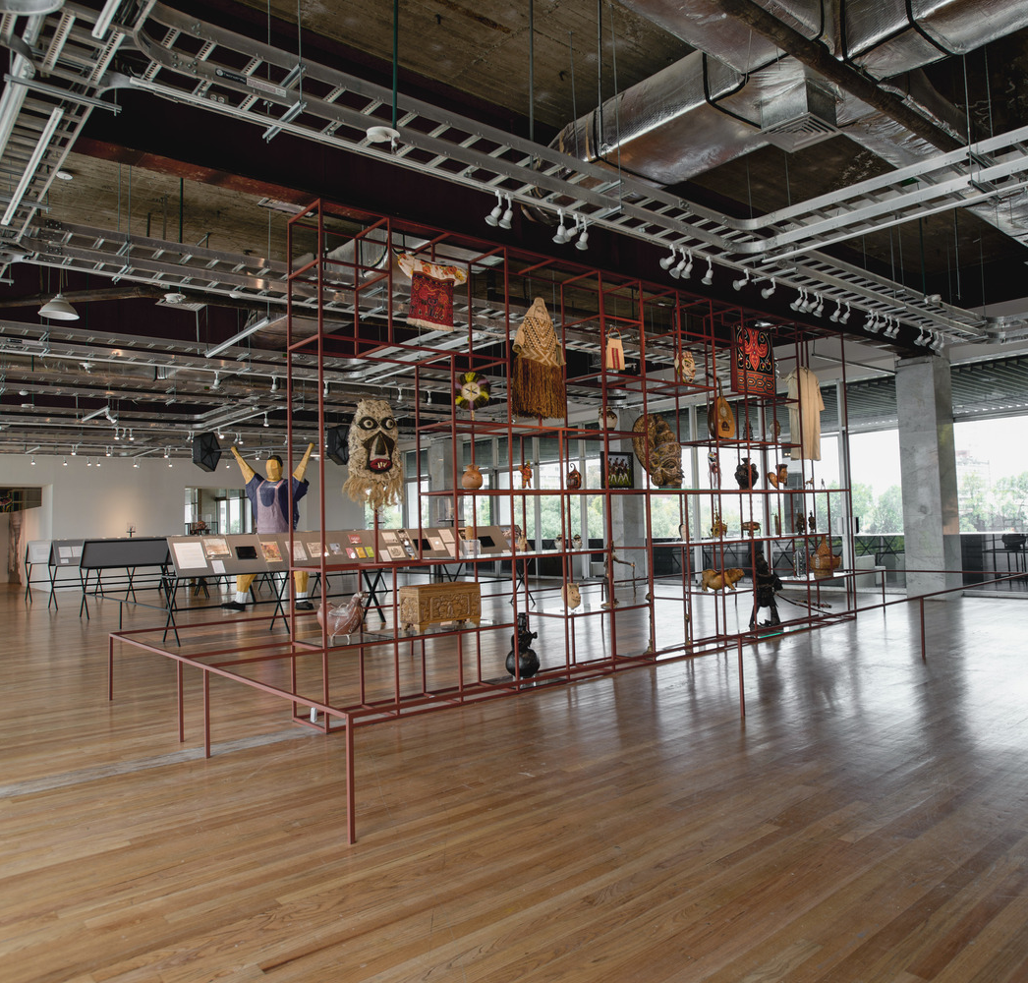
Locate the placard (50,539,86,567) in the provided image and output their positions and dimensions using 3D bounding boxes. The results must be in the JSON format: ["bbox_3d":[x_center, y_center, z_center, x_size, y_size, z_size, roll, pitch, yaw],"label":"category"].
[{"bbox_3d":[-9.278,1.280,14.457,0.620,0.600,0.060,0,-36,-37],"label":"placard"}]

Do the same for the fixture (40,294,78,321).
[{"bbox_3d":[-4.543,-1.852,6.941,0.335,0.210,0.335,0,-3,-33],"label":"fixture"}]

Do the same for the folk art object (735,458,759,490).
[{"bbox_3d":[2.892,-0.207,8.613,0.280,0.400,0.280,-2,-2,19],"label":"folk art object"}]

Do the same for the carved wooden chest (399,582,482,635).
[{"bbox_3d":[-0.649,0.990,5.955,0.547,0.365,0.343,0,-3,-34],"label":"carved wooden chest"}]

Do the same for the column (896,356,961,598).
[{"bbox_3d":[7.050,-0.222,11.821,0.620,4.030,0.620,0,-3,-37],"label":"column"}]

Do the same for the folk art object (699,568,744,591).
[{"bbox_3d":[2.462,1.050,8.188,0.470,0.270,0.230,-2,-2,5],"label":"folk art object"}]

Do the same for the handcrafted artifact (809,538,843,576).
[{"bbox_3d":[4.311,0.917,9.636,0.410,0.540,0.410,0,-3,-37],"label":"handcrafted artifact"}]

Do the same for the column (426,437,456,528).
[{"bbox_3d":[-2.025,0.482,20.687,0.620,4.030,0.620,0,-3,-37],"label":"column"}]

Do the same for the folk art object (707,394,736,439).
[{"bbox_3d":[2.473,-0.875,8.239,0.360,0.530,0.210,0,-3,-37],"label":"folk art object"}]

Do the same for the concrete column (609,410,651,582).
[{"bbox_3d":[2.539,0.095,15.392,0.800,3.900,0.520,0,-3,-42],"label":"concrete column"}]

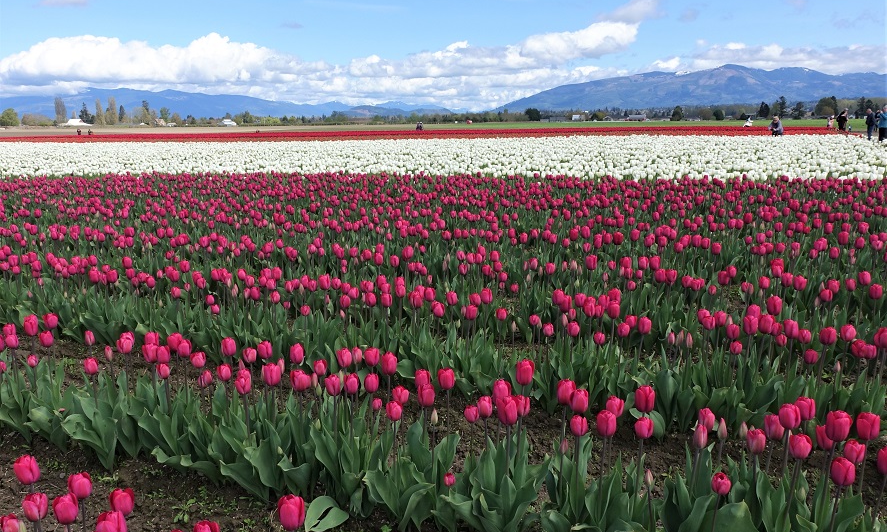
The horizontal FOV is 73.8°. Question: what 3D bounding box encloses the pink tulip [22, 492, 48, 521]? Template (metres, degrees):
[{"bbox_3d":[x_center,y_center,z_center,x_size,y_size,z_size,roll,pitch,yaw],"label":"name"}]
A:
[{"bbox_3d":[-0.969,0.573,1.403,0.050,0.070,0.050,-11,17,-37],"label":"pink tulip"}]

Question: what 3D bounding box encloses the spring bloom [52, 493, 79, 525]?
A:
[{"bbox_3d":[-0.880,0.567,1.377,0.050,0.076,0.050,-10,17,-35],"label":"spring bloom"}]

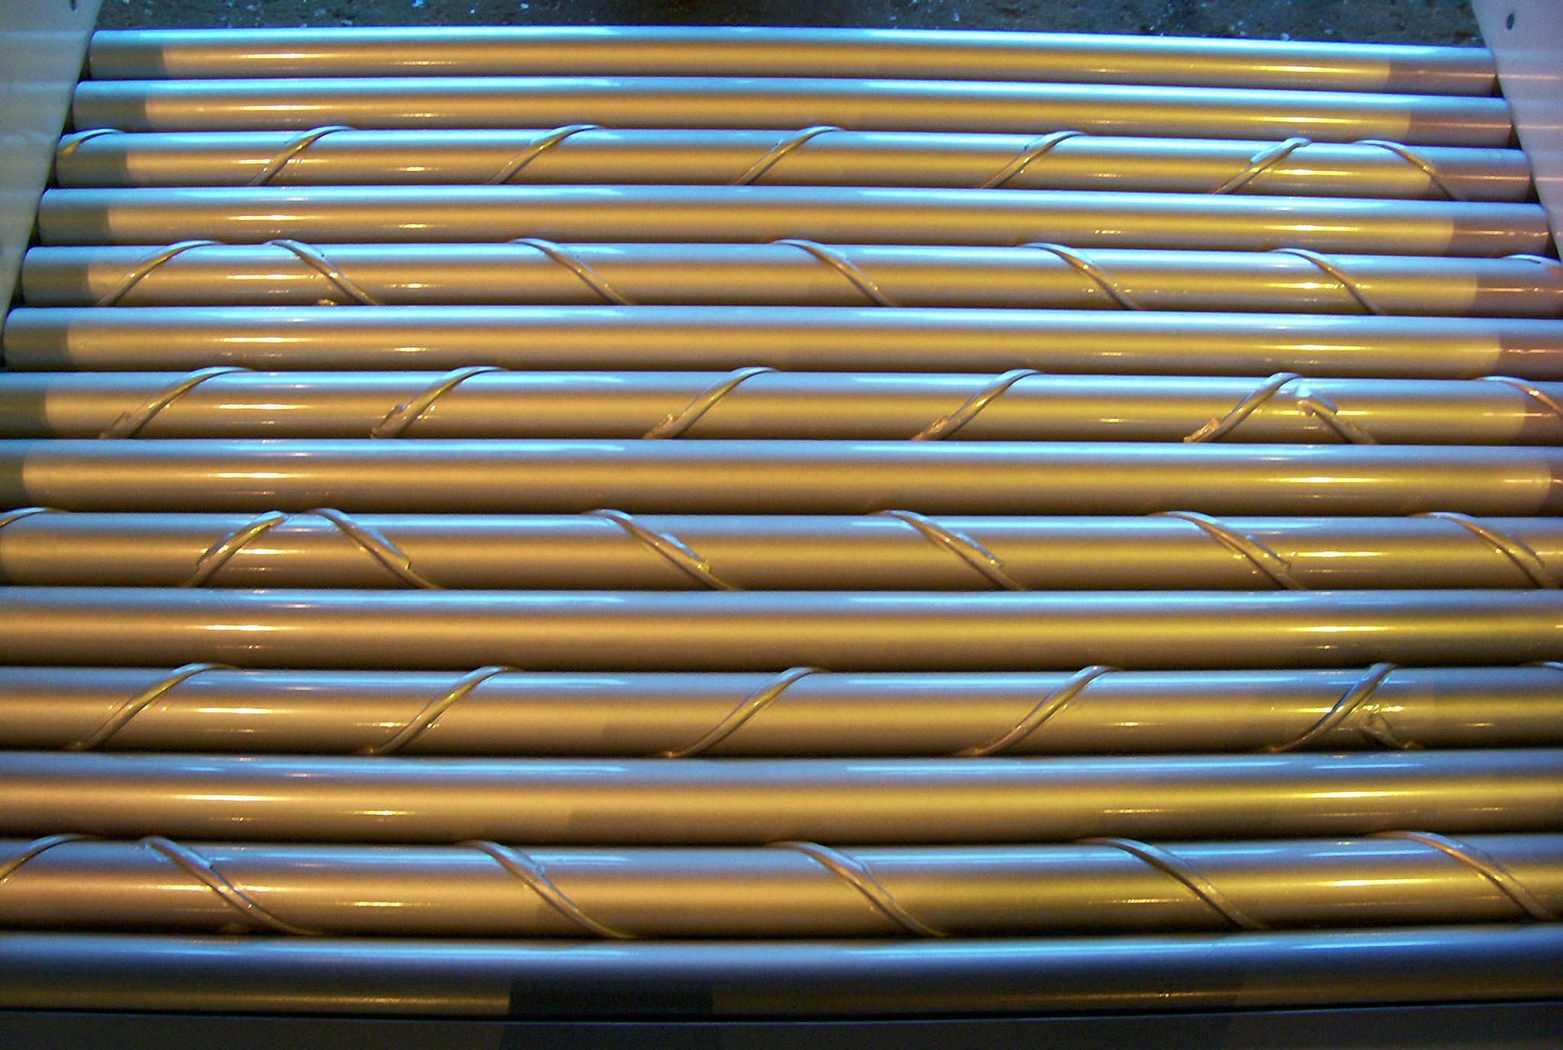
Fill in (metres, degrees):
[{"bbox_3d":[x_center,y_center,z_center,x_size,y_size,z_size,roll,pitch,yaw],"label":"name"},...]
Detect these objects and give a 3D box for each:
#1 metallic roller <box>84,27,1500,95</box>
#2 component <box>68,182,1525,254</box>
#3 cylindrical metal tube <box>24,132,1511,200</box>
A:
[{"bbox_3d":[0.016,-0.373,1.232,1.135,0.051,0.051,0,61,-2],"label":"metallic roller"},{"bbox_3d":[0.018,-0.228,1.149,1.135,0.051,0.051,0,61,-2],"label":"component"},{"bbox_3d":[0.018,-0.276,1.176,1.135,0.056,0.056,0,61,-2],"label":"cylindrical metal tube"}]

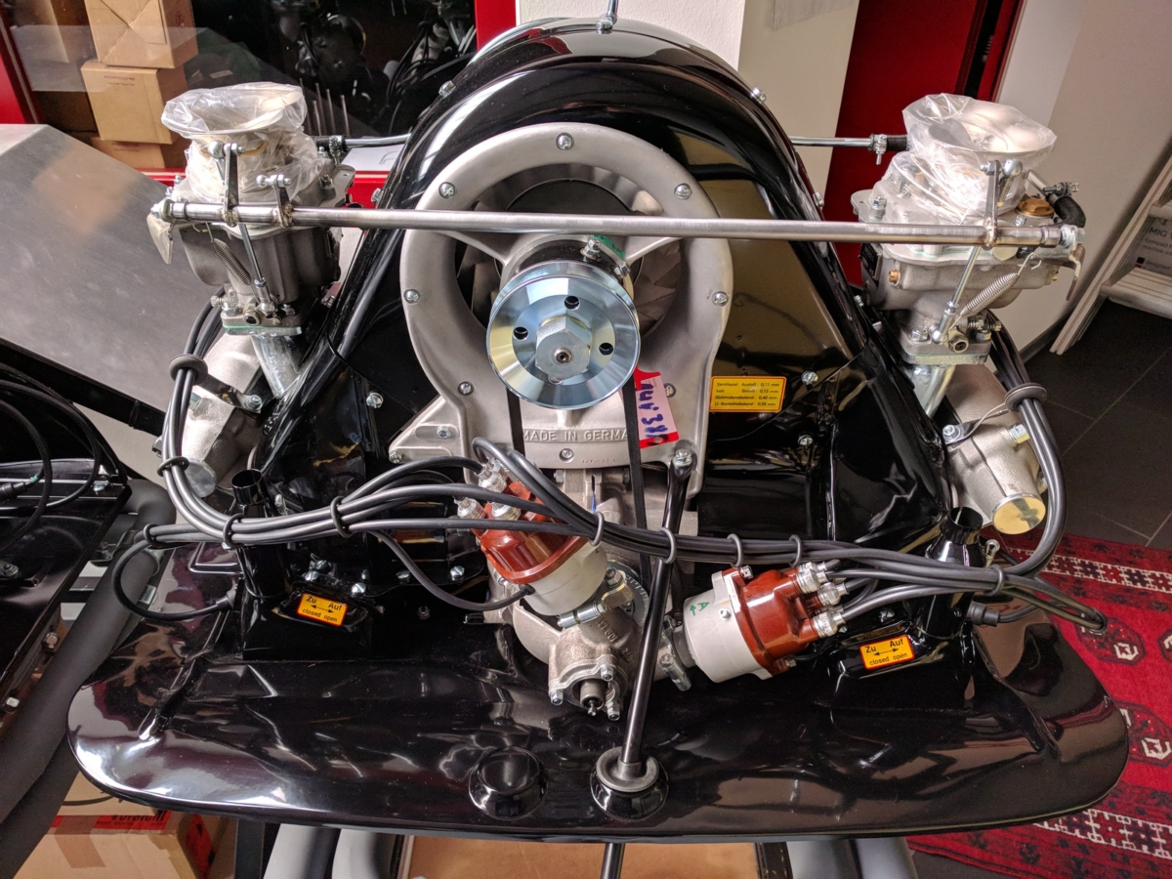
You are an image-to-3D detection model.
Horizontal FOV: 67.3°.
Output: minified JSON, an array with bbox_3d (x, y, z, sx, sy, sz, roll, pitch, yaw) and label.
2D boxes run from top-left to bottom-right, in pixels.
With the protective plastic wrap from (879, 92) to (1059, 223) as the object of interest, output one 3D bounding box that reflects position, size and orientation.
[{"bbox_3d":[0.292,-0.224,0.682,0.124,0.070,0.118,0,36,0],"label":"protective plastic wrap"}]

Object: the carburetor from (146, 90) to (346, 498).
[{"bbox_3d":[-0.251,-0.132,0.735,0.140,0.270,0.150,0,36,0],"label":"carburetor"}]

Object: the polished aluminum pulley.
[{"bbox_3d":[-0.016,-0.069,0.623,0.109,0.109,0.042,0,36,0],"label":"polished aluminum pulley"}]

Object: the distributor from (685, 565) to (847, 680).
[{"bbox_3d":[0.135,0.139,0.665,0.117,0.080,0.086,-25,74,16],"label":"distributor"}]

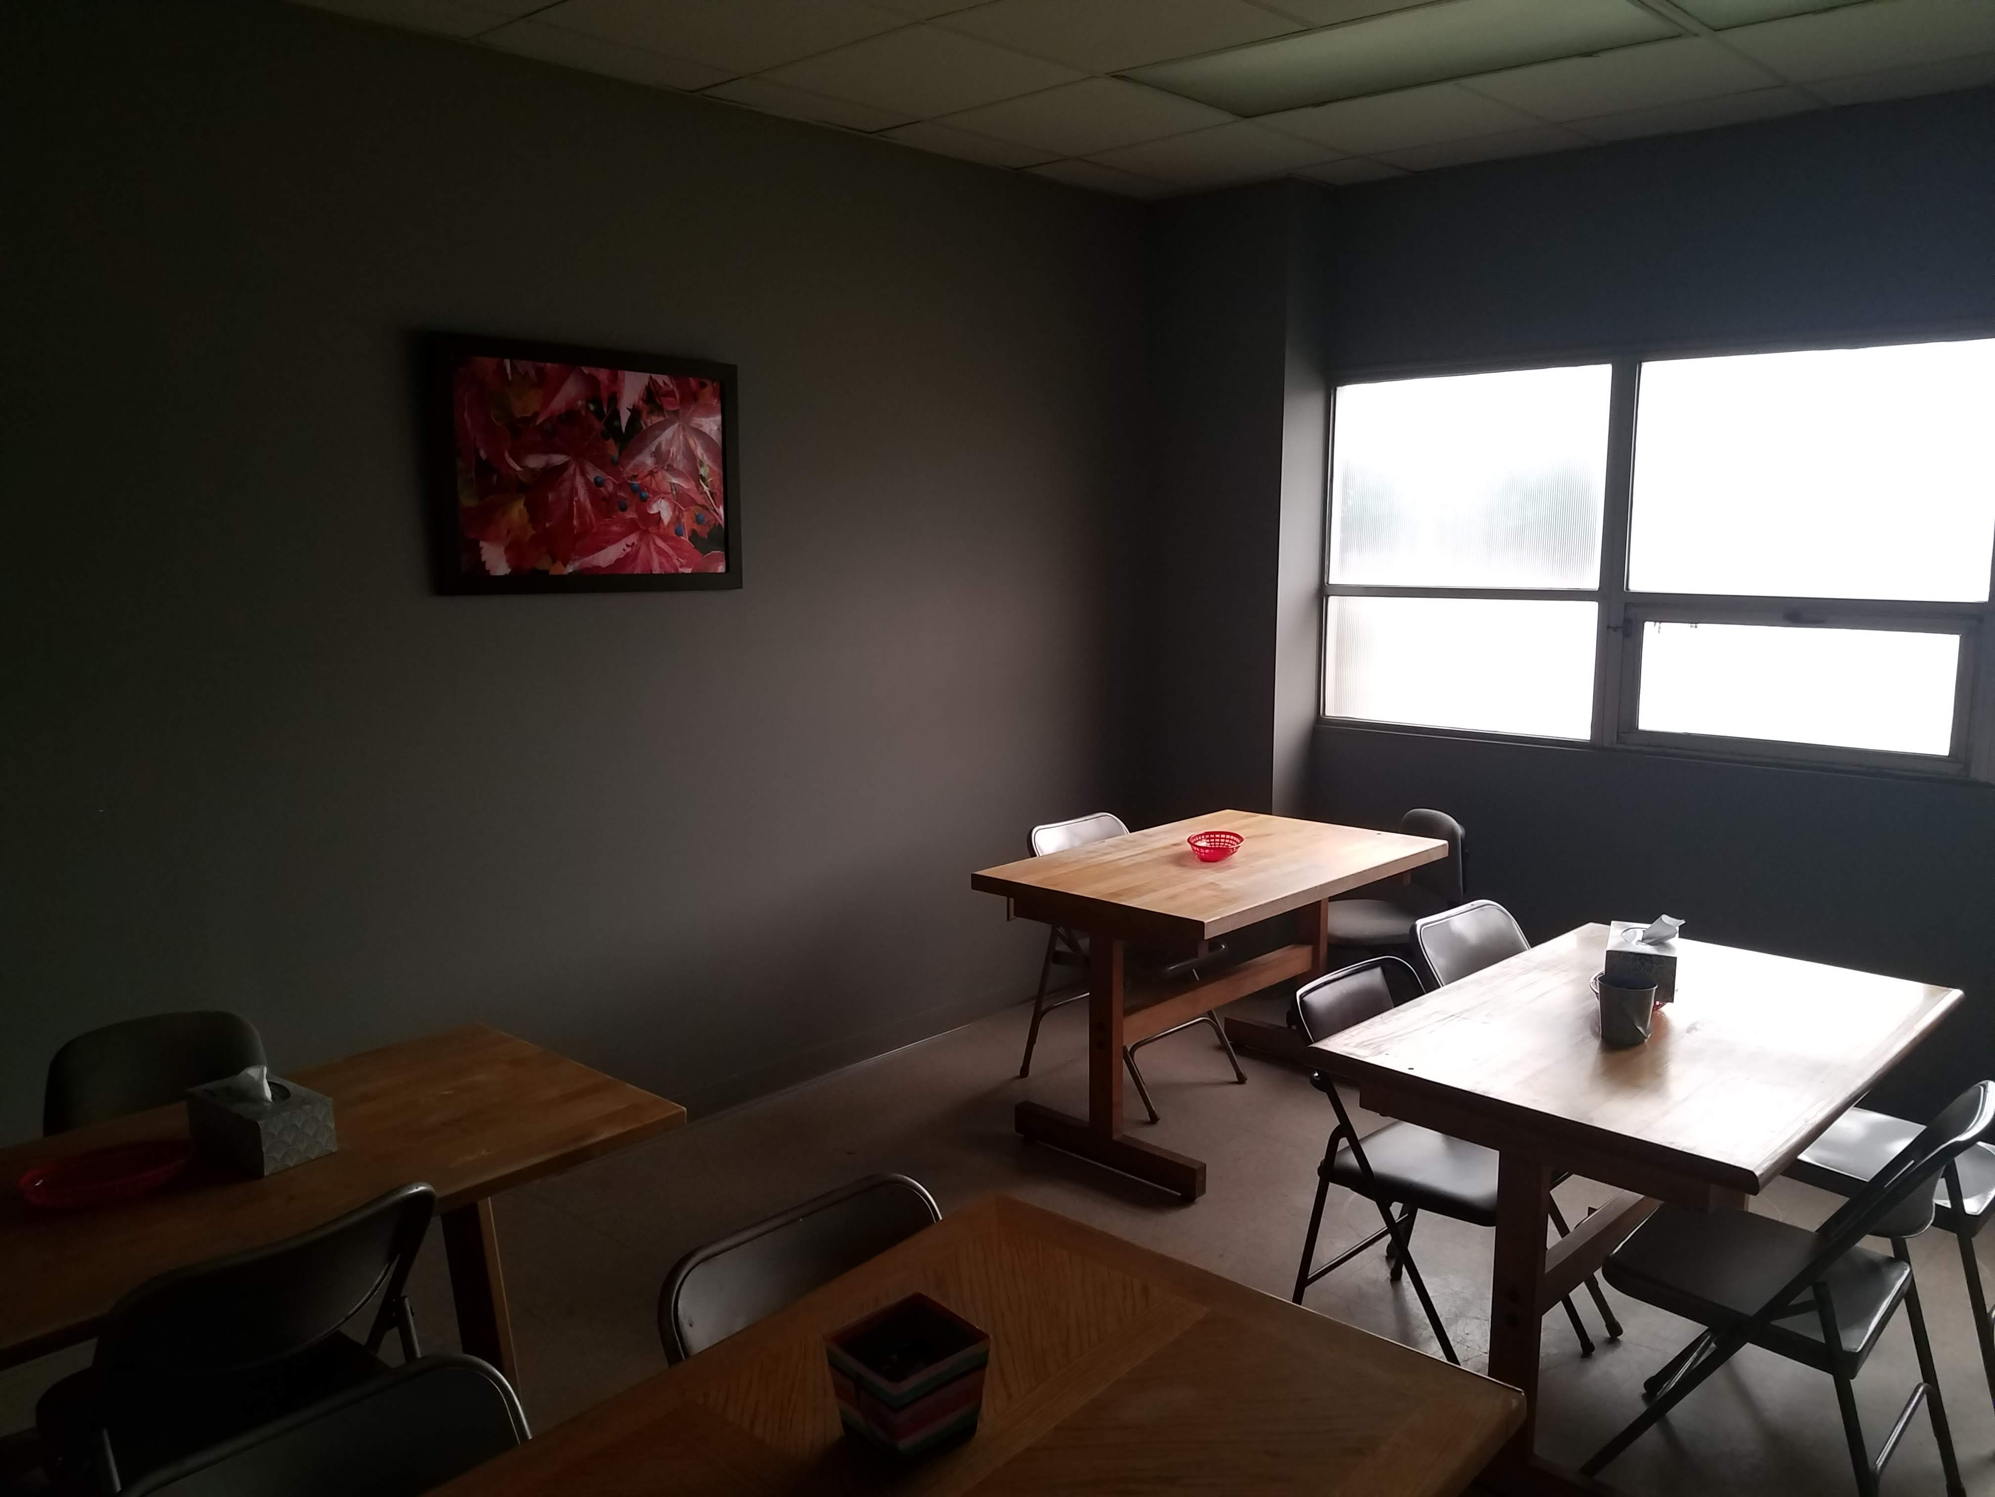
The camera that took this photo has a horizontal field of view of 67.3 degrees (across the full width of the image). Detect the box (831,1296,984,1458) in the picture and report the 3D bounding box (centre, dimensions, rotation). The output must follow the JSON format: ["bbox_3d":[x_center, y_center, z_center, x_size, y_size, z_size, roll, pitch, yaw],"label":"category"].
[{"bbox_3d":[-0.092,0.662,1.554,0.123,0.108,0.123,-8,12,-42],"label":"box"}]

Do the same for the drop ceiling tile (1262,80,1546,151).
[{"bbox_3d":[1.110,-1.728,4.135,0.605,0.020,0.605,8,12,43],"label":"drop ceiling tile"}]

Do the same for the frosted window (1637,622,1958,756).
[{"bbox_3d":[2.211,-0.177,4.188,0.810,0.320,0.030,8,12,43],"label":"frosted window"}]

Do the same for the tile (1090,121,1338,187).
[{"bbox_3d":[0.661,-1.790,4.540,0.605,0.020,0.605,8,12,43],"label":"tile"}]

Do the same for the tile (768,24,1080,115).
[{"bbox_3d":[-0.174,-1.656,3.688,0.605,0.020,0.605,8,12,43],"label":"tile"}]

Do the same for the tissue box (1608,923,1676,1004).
[{"bbox_3d":[1.278,0.421,2.968,0.123,0.090,0.224,4,10,24],"label":"tissue box"}]

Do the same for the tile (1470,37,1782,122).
[{"bbox_3d":[1.543,-1.658,3.699,0.594,0.020,0.594,9,13,43],"label":"tile"}]

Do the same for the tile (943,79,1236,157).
[{"bbox_3d":[0.238,-1.718,4.087,0.594,0.020,0.594,9,13,43],"label":"tile"}]

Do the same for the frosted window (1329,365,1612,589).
[{"bbox_3d":[1.493,-0.854,4.831,0.937,0.671,0.050,9,13,43],"label":"frosted window"}]

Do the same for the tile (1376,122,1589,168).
[{"bbox_3d":[1.418,-1.777,4.445,0.605,0.020,0.275,8,12,43],"label":"tile"}]

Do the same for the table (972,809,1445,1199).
[{"bbox_3d":[0.619,0.666,4.222,0.735,0.735,1.190,8,12,41],"label":"table"}]

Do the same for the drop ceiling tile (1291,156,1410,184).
[{"bbox_3d":[1.116,-1.829,4.744,0.228,0.020,0.330,9,13,43],"label":"drop ceiling tile"}]

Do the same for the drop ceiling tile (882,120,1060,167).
[{"bbox_3d":[-0.068,-1.764,4.372,0.216,0.020,0.594,9,13,43],"label":"drop ceiling tile"}]

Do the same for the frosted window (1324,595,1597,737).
[{"bbox_3d":[1.496,-0.275,4.926,0.942,0.424,0.050,9,13,43],"label":"frosted window"}]

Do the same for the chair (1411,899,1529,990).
[{"bbox_3d":[1.216,0.764,3.294,0.530,0.770,0.480,9,13,43],"label":"chair"}]

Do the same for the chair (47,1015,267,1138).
[{"bbox_3d":[-1.323,0.887,2.577,0.540,0.780,0.450,9,13,43],"label":"chair"}]

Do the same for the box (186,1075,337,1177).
[{"bbox_3d":[-1.109,0.562,2.262,0.207,0.085,0.112,6,11,36],"label":"box"}]

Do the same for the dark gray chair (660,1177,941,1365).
[{"bbox_3d":[-0.114,1.018,1.903,0.510,0.760,0.460,8,12,43],"label":"dark gray chair"}]

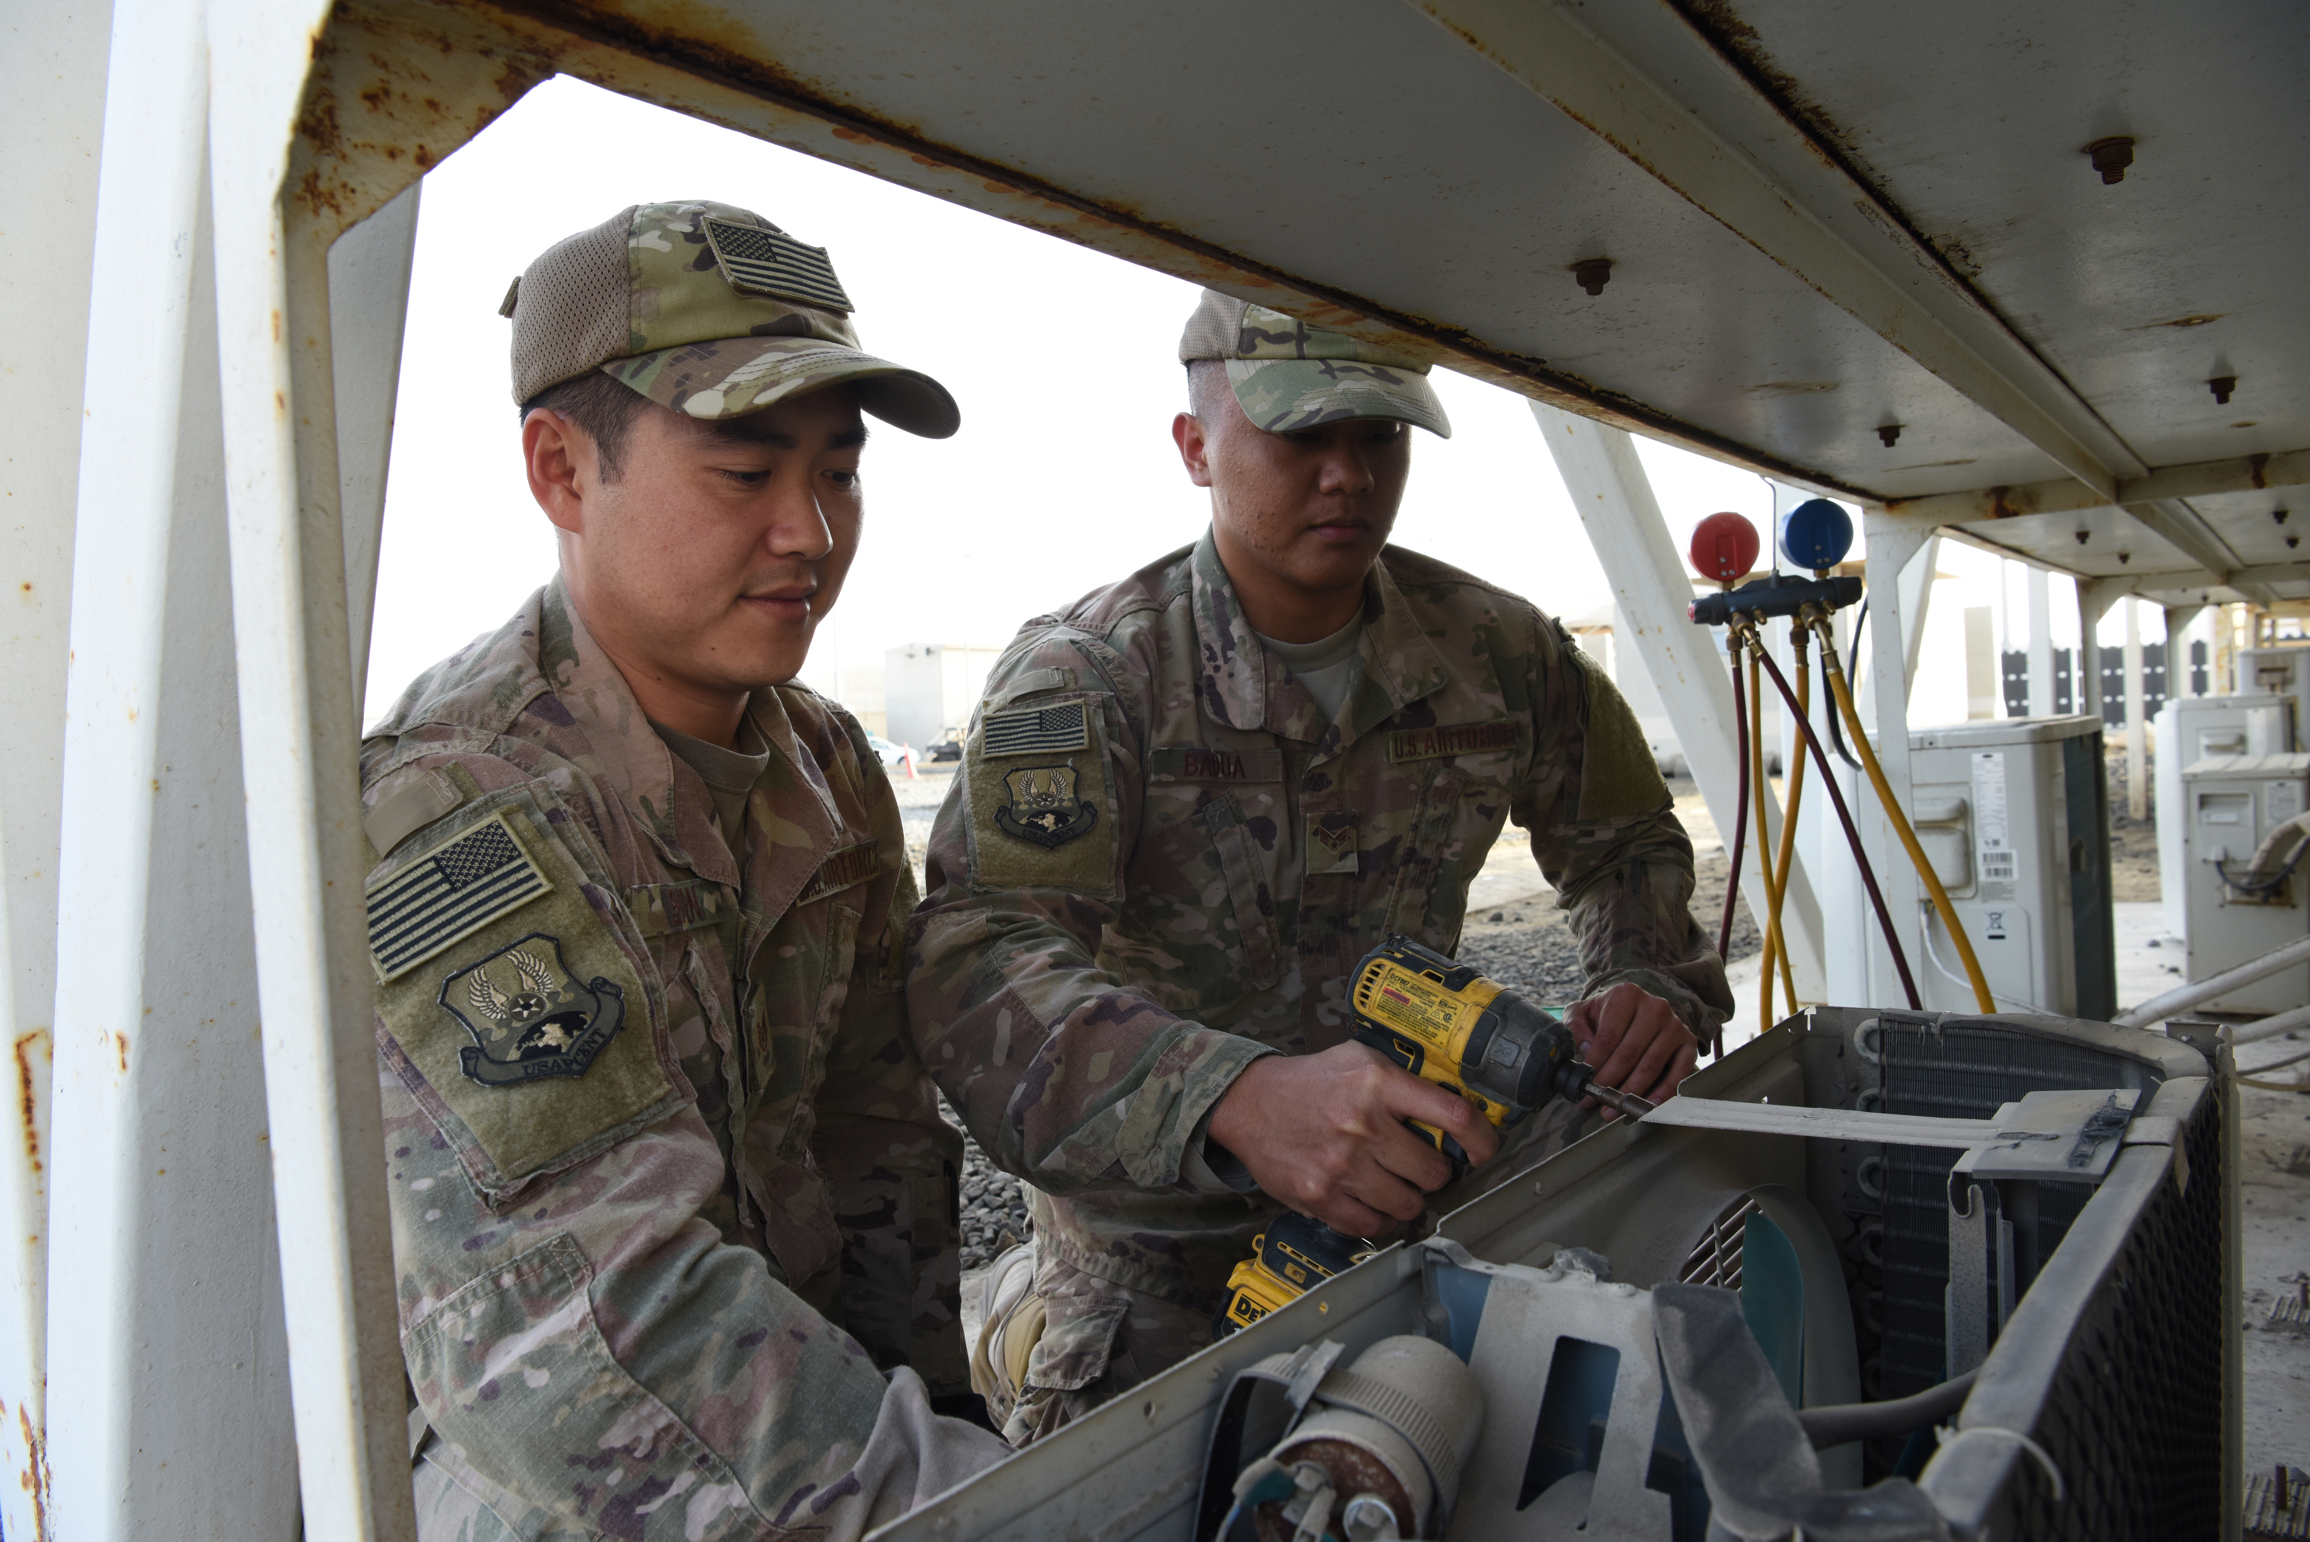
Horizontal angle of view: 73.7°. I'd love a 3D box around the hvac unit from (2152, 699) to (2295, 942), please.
[{"bbox_3d":[3.366,0.119,4.791,0.335,0.715,0.860,-2,2,38],"label":"hvac unit"}]

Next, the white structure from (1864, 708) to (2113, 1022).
[{"bbox_3d":[1.419,0.278,2.632,0.325,0.710,0.860,-3,2,36],"label":"white structure"}]

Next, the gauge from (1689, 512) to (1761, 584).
[{"bbox_3d":[0.673,-0.264,1.820,0.081,0.081,0.034,-6,1,11],"label":"gauge"}]

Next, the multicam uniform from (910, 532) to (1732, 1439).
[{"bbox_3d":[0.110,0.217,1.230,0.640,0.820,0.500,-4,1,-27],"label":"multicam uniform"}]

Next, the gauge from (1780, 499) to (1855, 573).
[{"bbox_3d":[0.772,-0.276,1.800,0.081,0.081,0.034,-6,1,11],"label":"gauge"}]

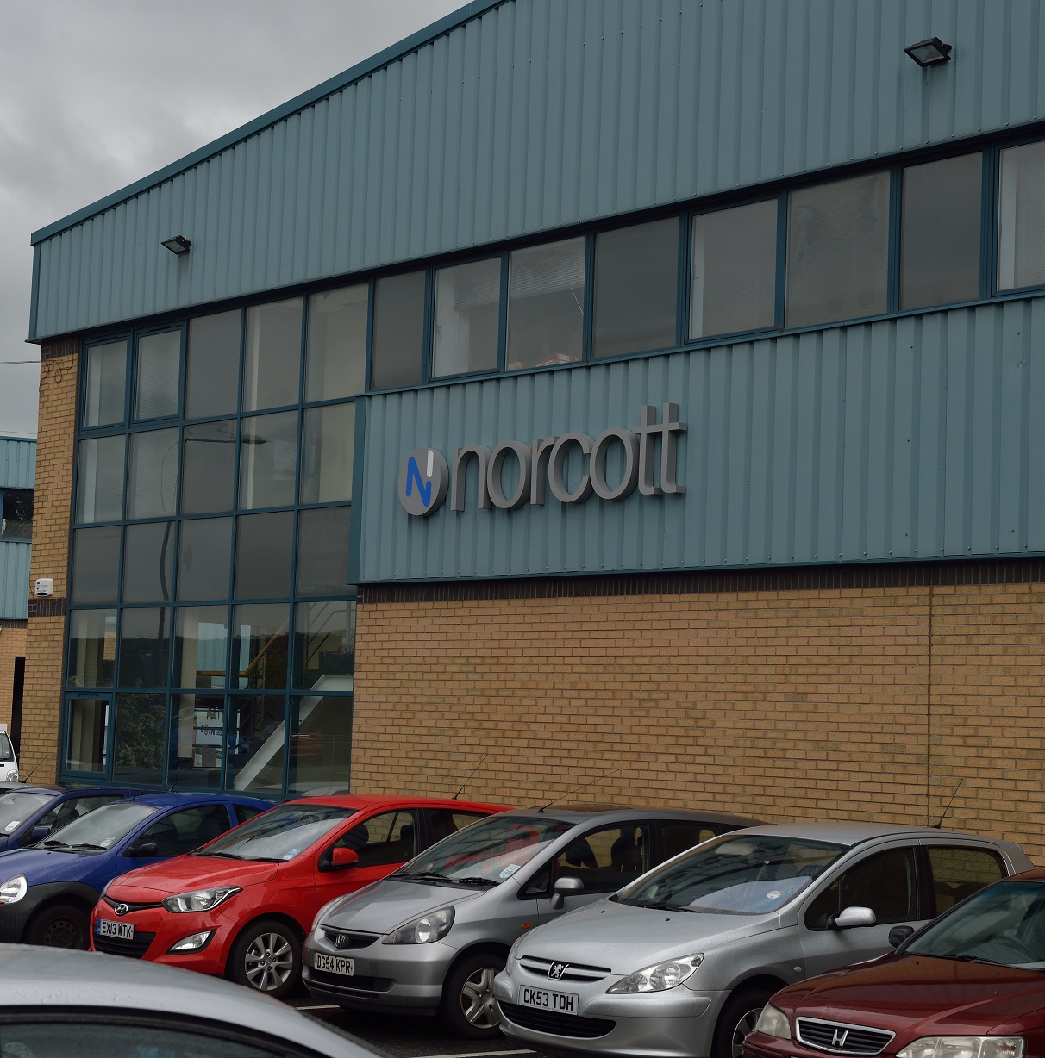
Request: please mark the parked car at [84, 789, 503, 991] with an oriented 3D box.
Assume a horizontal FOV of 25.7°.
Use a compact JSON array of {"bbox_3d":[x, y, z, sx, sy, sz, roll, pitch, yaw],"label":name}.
[{"bbox_3d":[-1.577,2.923,18.597,3.990,1.490,1.730,6,-7,-43],"label":"parked car"}]

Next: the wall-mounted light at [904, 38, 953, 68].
[{"bbox_3d":[3.072,-3.615,17.366,0.270,0.180,0.300,6,-6,-39],"label":"wall-mounted light"}]

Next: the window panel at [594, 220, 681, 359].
[{"bbox_3d":[0.998,-2.132,20.328,0.100,1.095,1.068,6,-6,-40],"label":"window panel"}]

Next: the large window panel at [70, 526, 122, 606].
[{"bbox_3d":[-5.098,0.442,27.351,0.090,0.930,1.140,6,-6,-39],"label":"large window panel"}]

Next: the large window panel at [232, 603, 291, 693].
[{"bbox_3d":[-2.773,1.252,24.331,0.100,0.917,0.995,6,-6,-40],"label":"large window panel"}]

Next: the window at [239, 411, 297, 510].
[{"bbox_3d":[-2.724,-0.729,24.529,0.090,1.020,1.060,6,-6,-39],"label":"window"}]

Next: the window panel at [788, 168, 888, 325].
[{"bbox_3d":[2.511,-2.209,18.322,0.100,1.118,1.071,5,-6,-40],"label":"window panel"}]

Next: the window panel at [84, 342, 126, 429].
[{"bbox_3d":[-5.005,-1.746,27.521,0.090,1.000,0.980,6,-6,-39],"label":"window panel"}]

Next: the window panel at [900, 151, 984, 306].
[{"bbox_3d":[3.207,-2.272,17.565,0.090,1.130,0.810,6,-6,-39],"label":"window panel"}]

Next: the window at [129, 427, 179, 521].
[{"bbox_3d":[-4.193,-0.613,26.081,0.100,0.998,1.070,5,-6,-40],"label":"window"}]

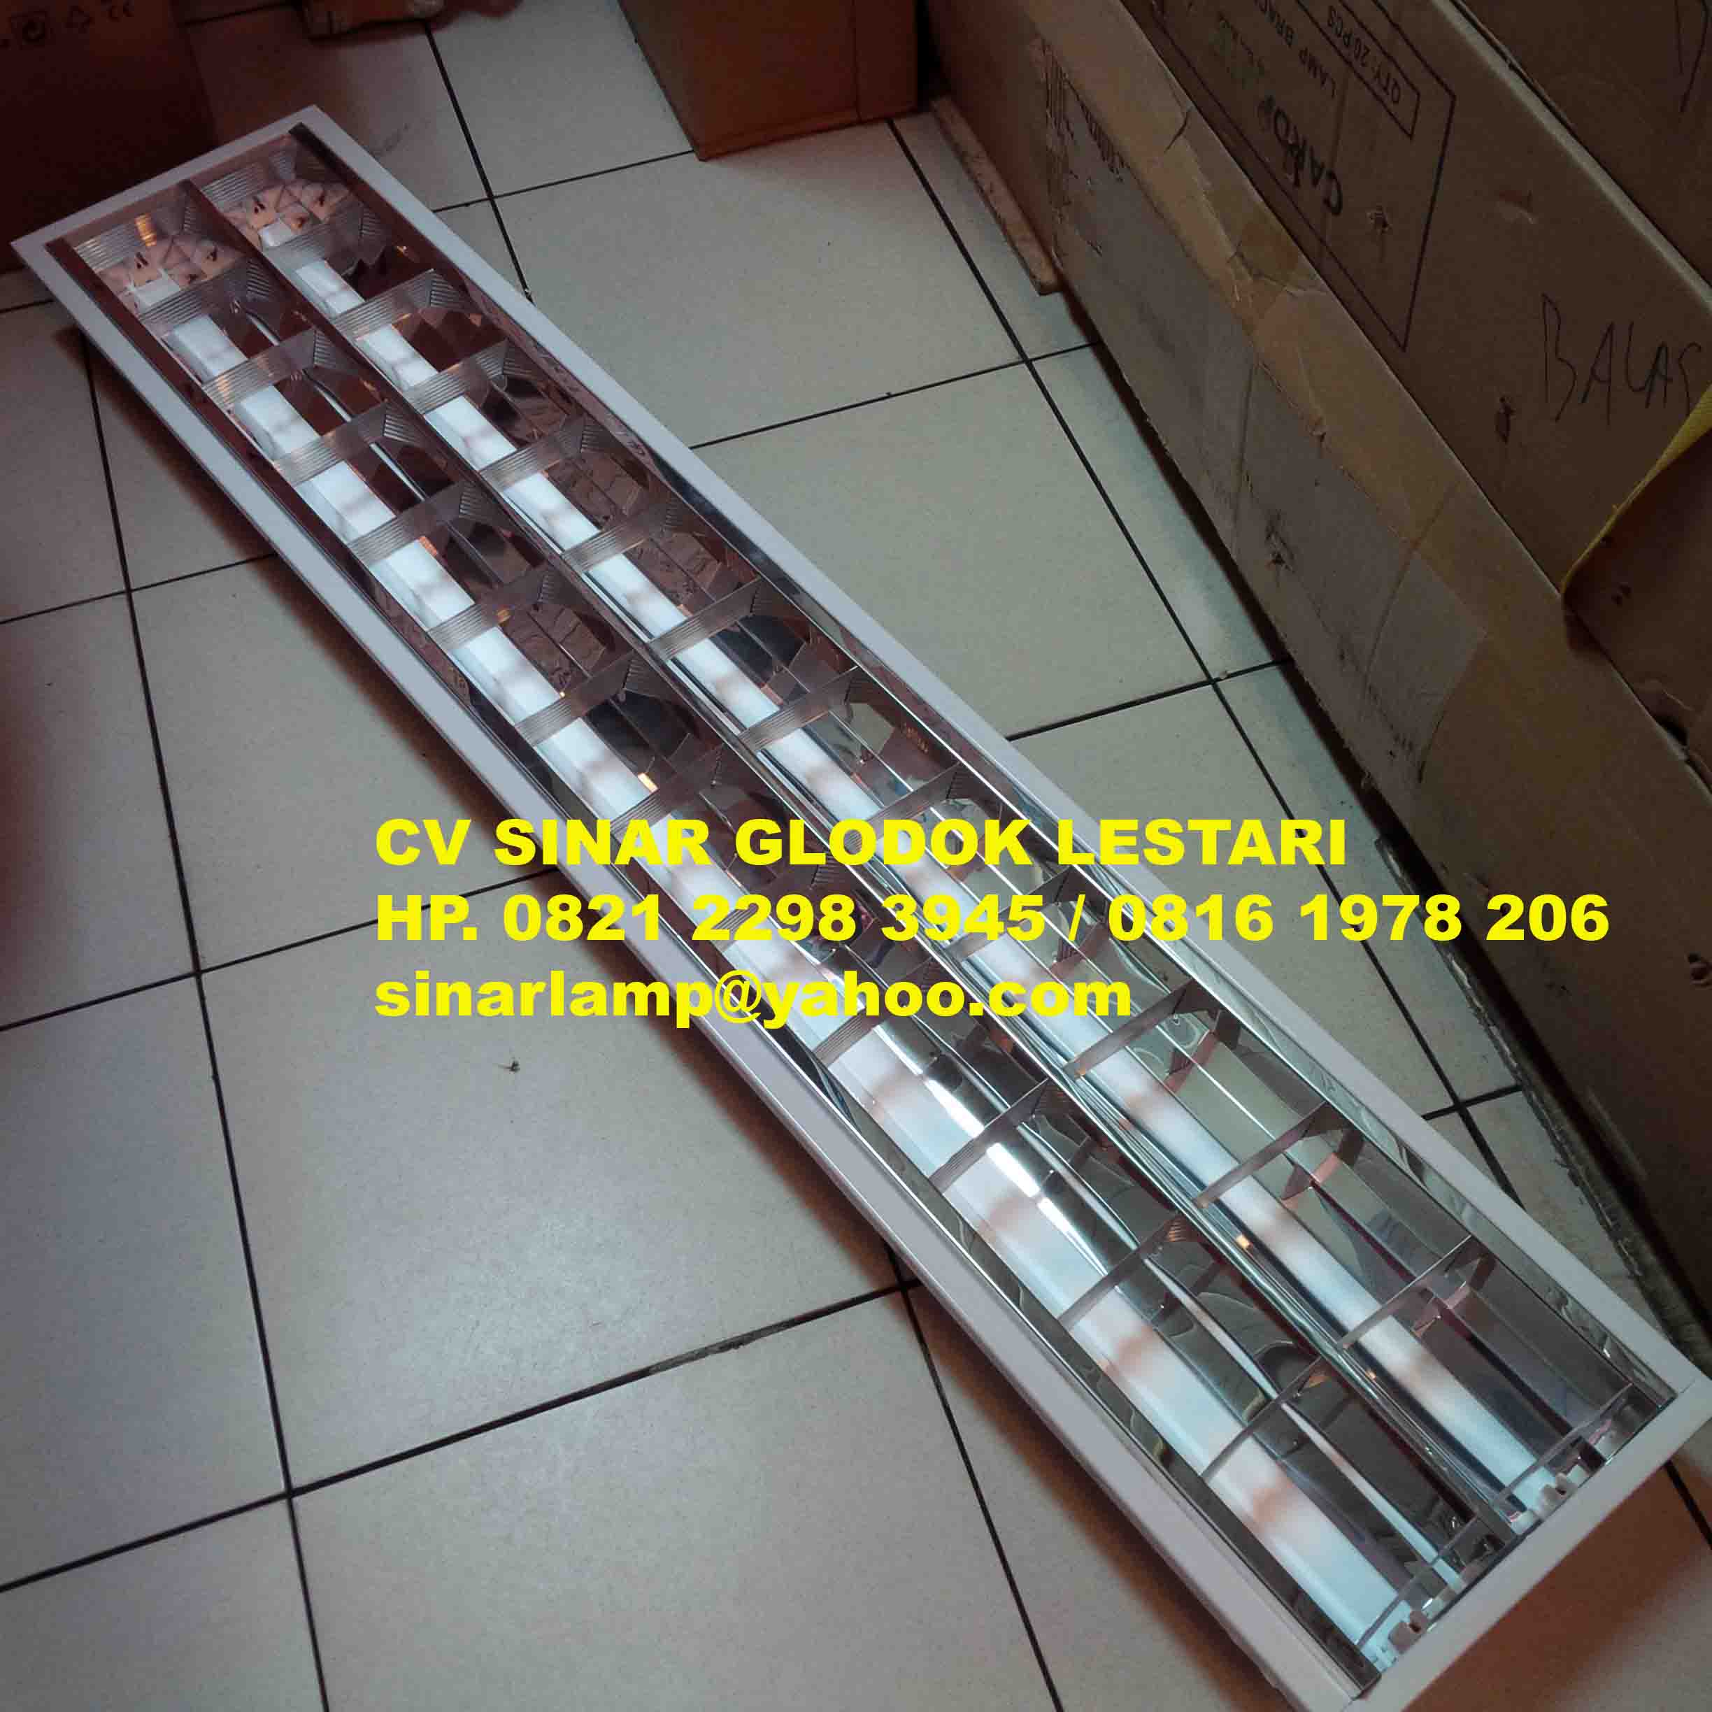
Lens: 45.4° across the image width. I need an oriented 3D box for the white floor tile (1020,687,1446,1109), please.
[{"bbox_3d":[0.118,0.057,1.113,0.299,0.010,0.299,-16,56,-9],"label":"white floor tile"}]

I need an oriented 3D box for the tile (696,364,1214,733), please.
[{"bbox_3d":[0.021,-0.177,1.294,0.301,0.009,0.301,-16,56,-9],"label":"tile"}]

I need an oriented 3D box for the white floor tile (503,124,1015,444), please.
[{"bbox_3d":[-0.076,-0.412,1.464,0.301,0.009,0.301,-16,56,-9],"label":"white floor tile"}]

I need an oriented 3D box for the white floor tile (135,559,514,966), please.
[{"bbox_3d":[-0.266,-0.091,1.232,0.299,0.010,0.299,-16,56,-9],"label":"white floor tile"}]

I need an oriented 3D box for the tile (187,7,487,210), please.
[{"bbox_3d":[-0.464,-0.562,1.585,0.301,0.009,0.301,-16,56,-9],"label":"tile"}]

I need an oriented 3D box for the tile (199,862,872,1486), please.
[{"bbox_3d":[-0.169,0.141,1.064,0.299,0.010,0.299,-16,56,-9],"label":"tile"}]

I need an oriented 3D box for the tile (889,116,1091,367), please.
[{"bbox_3d":[0.213,-0.497,1.513,0.301,0.009,0.301,-16,56,-9],"label":"tile"}]

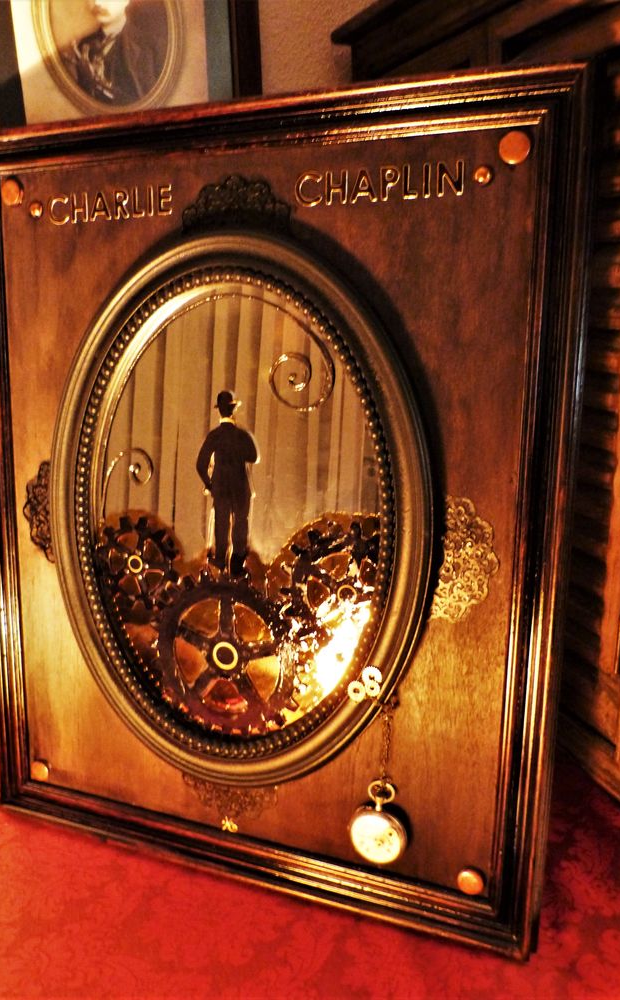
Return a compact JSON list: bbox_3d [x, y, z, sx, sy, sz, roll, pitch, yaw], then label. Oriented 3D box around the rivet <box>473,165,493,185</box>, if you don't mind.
[{"bbox_3d":[0.114,-0.214,0.476,0.011,0.011,0.005,5,10,20],"label":"rivet"}]

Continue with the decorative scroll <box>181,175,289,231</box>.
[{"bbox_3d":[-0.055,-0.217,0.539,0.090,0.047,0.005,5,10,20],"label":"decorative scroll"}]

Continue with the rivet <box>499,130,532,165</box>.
[{"bbox_3d":[0.133,-0.227,0.466,0.020,0.020,0.006,5,10,20],"label":"rivet"}]

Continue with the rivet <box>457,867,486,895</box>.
[{"bbox_3d":[0.124,0.292,0.553,0.020,0.020,0.006,5,10,20],"label":"rivet"}]

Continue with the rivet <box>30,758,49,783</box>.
[{"bbox_3d":[-0.260,0.261,0.694,0.020,0.020,0.006,5,10,20],"label":"rivet"}]

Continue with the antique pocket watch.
[{"bbox_3d":[0.054,0.253,0.567,0.044,0.066,0.014,5,10,20],"label":"antique pocket watch"}]

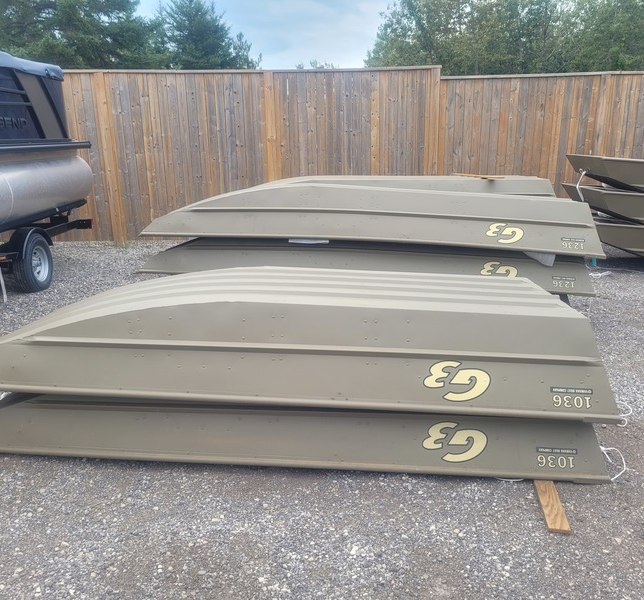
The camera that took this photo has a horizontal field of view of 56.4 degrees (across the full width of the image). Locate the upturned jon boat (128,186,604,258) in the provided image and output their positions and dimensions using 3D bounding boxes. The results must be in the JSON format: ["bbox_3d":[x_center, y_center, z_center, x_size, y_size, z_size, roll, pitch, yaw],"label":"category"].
[{"bbox_3d":[0.385,-0.770,5.230,3.650,0.450,1.220,2,15,2],"label":"upturned jon boat"}]

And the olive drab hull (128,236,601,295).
[{"bbox_3d":[0.301,-0.430,5.227,3.649,0.468,1.221,3,12,4],"label":"olive drab hull"}]

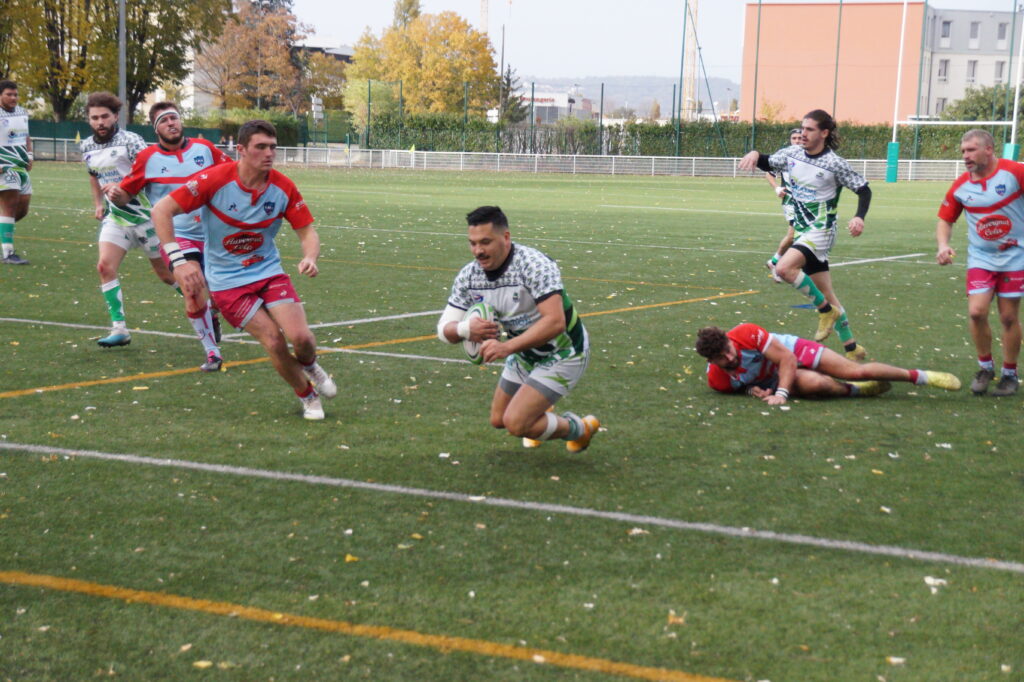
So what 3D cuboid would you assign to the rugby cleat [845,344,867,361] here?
[{"bbox_3d":[2.425,0.117,15.100,0.105,0.120,0.280,6,49,37],"label":"rugby cleat"}]

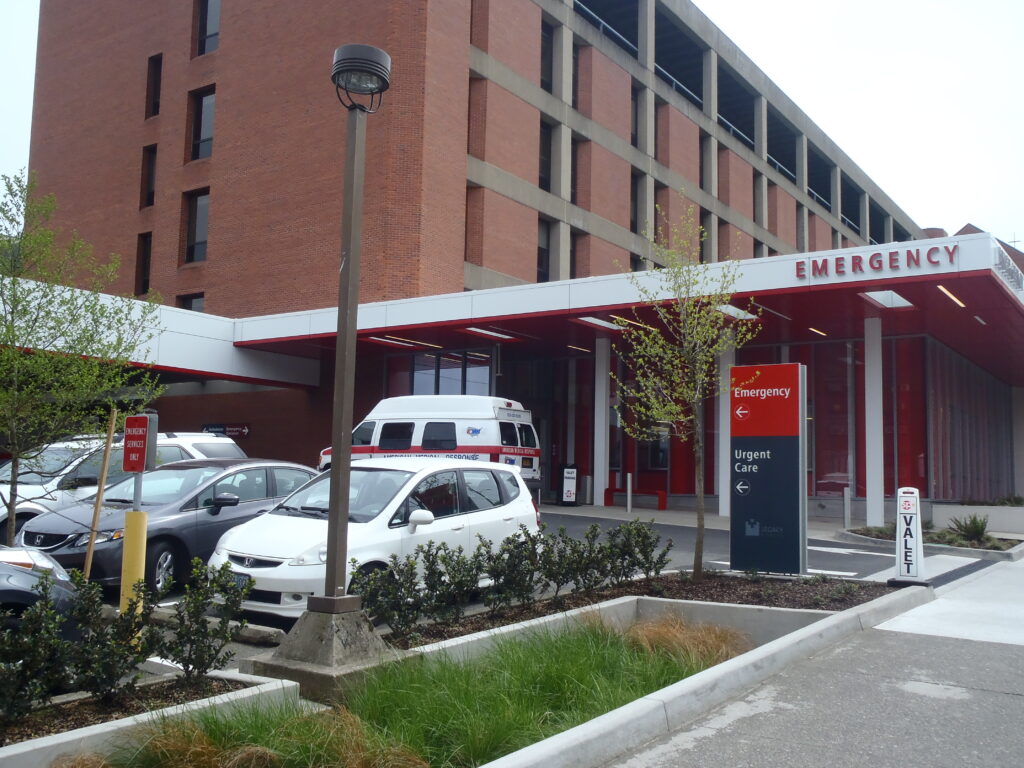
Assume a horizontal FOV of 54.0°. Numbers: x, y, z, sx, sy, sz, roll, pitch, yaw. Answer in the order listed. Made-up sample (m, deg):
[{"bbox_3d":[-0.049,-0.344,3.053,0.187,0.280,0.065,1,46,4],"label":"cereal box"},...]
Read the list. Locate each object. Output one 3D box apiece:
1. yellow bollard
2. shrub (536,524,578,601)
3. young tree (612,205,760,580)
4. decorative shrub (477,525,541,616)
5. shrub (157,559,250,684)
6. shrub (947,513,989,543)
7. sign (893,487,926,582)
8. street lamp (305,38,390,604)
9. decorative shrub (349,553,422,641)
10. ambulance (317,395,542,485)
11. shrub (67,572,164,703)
[{"bbox_3d":[-3.047,1.600,8.150,0.173,1.120,0.173,-3,-7,34],"label":"yellow bollard"},{"bbox_3d":[0.475,1.870,10.500,0.480,0.790,0.480,1,-6,0],"label":"shrub"},{"bbox_3d":[2.170,0.020,12.500,1.700,4.750,1.700,1,-6,0],"label":"young tree"},{"bbox_3d":[-0.043,1.743,9.500,0.600,0.830,0.580,1,-6,0],"label":"decorative shrub"},{"bbox_3d":[-2.060,1.575,6.710,0.560,0.810,0.580,-3,-7,34],"label":"shrub"},{"bbox_3d":[7.789,2.437,17.200,0.640,0.500,0.600,1,-6,0],"label":"shrub"},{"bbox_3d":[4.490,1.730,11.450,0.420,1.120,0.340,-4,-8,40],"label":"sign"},{"bbox_3d":[-1.201,-0.433,7.411,0.430,4.120,0.430,2,-6,0],"label":"street lamp"},{"bbox_3d":[-1.070,1.775,8.560,0.560,0.720,0.570,1,-6,0],"label":"decorative shrub"},{"bbox_3d":[-2.259,1.573,25.834,5.850,2.730,2.050,-2,-7,30],"label":"ambulance"},{"bbox_3d":[-2.450,1.560,6.260,0.560,0.780,0.570,-3,-7,34],"label":"shrub"}]

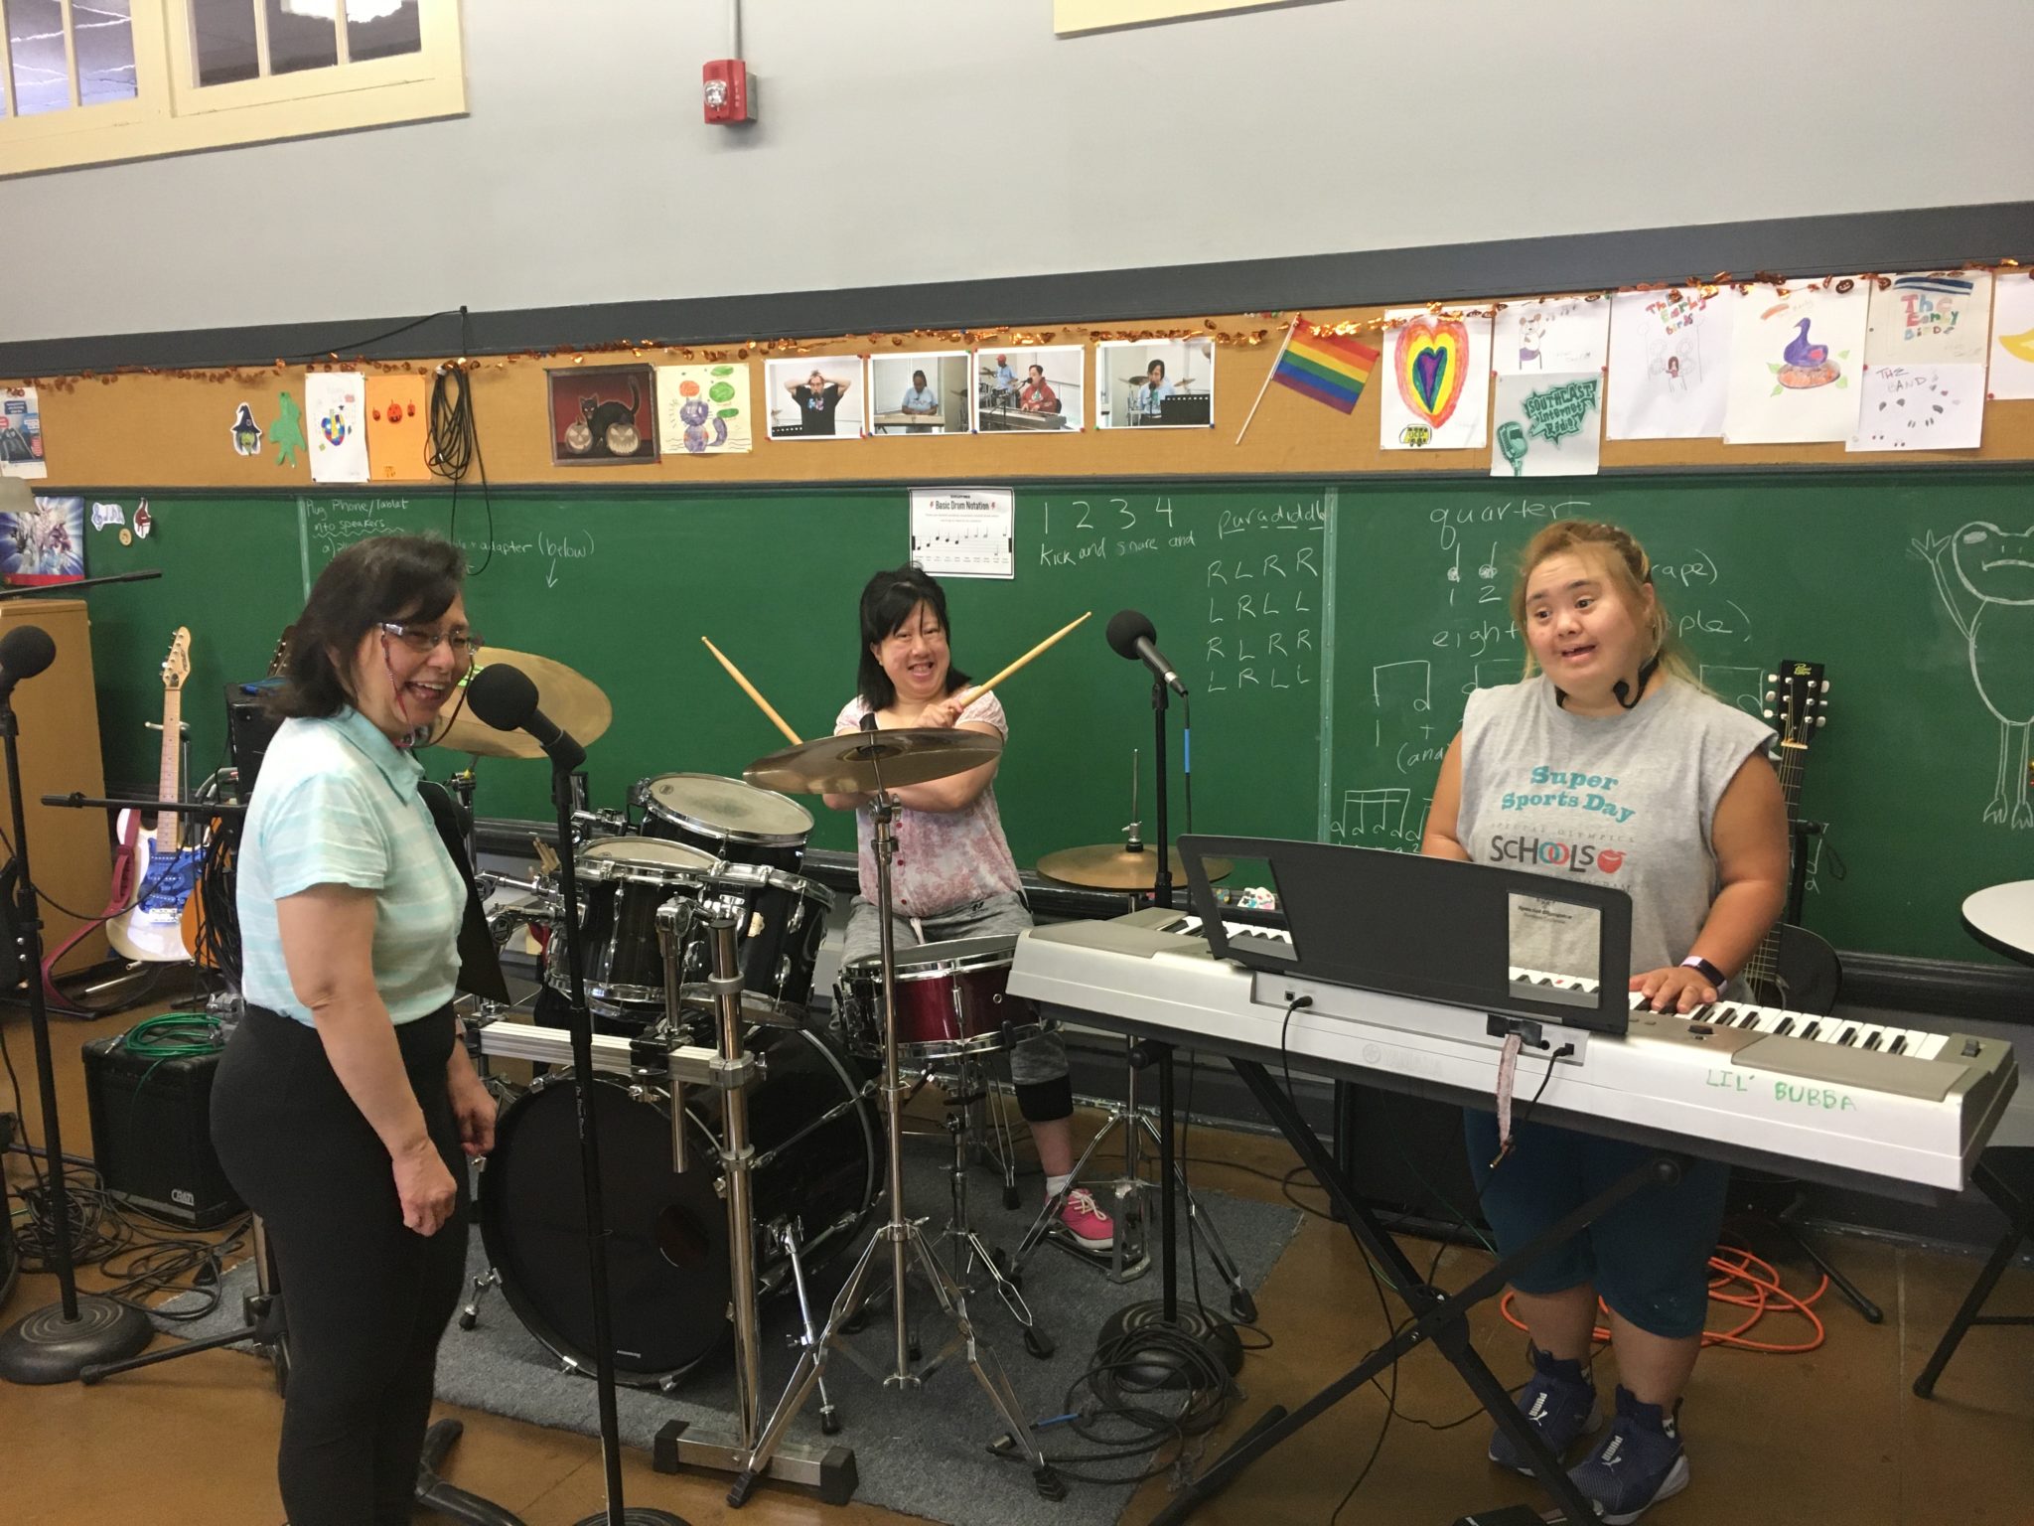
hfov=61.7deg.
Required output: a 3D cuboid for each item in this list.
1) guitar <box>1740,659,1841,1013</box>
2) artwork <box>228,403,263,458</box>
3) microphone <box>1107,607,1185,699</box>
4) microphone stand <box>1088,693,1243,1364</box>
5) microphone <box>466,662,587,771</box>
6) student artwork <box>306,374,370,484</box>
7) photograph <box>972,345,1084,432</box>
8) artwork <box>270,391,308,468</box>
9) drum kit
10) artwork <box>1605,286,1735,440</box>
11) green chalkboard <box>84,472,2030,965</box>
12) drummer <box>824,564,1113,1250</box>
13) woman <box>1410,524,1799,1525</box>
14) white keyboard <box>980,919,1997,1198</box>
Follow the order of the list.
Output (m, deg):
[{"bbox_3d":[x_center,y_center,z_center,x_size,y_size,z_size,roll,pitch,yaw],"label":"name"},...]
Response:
[{"bbox_3d":[1.372,0.270,3.074,0.380,0.980,0.115,5,-8,30],"label":"guitar"},{"bbox_3d":[-2.205,-0.953,4.881,0.130,0.154,0.010,4,10,25],"label":"artwork"},{"bbox_3d":[0.212,-0.176,2.745,0.078,0.078,0.185,-11,52,-44],"label":"microphone"},{"bbox_3d":[0.255,0.429,2.811,0.255,1.160,0.255,-1,9,0],"label":"microphone stand"},{"bbox_3d":[-0.597,-0.057,2.080,0.085,0.085,0.182,8,-26,44],"label":"microphone"},{"bbox_3d":[-1.905,-0.938,4.777,0.218,0.292,0.008,4,11,25],"label":"student artwork"},{"bbox_3d":[0.028,-0.843,3.853,0.270,0.185,0.008,4,11,25],"label":"photograph"},{"bbox_3d":[-2.081,-0.948,4.861,0.142,0.212,0.008,4,11,25],"label":"artwork"},{"bbox_3d":[-0.484,0.430,2.917,1.500,1.120,0.910,4,11,27],"label":"drum kit"},{"bbox_3d":[1.246,-0.759,3.256,0.216,0.280,0.010,4,10,25],"label":"artwork"},{"bbox_3d":[-0.619,-0.238,4.248,5.750,0.928,0.040,4,10,25],"label":"green chalkboard"},{"bbox_3d":[-0.066,0.252,3.514,0.570,1.320,0.640,2,10,17],"label":"drummer"},{"bbox_3d":[0.859,0.376,2.472,0.520,1.435,0.460,6,12,34],"label":"woman"},{"bbox_3d":[0.592,0.305,2.221,1.200,0.127,0.410,7,12,37],"label":"white keyboard"}]

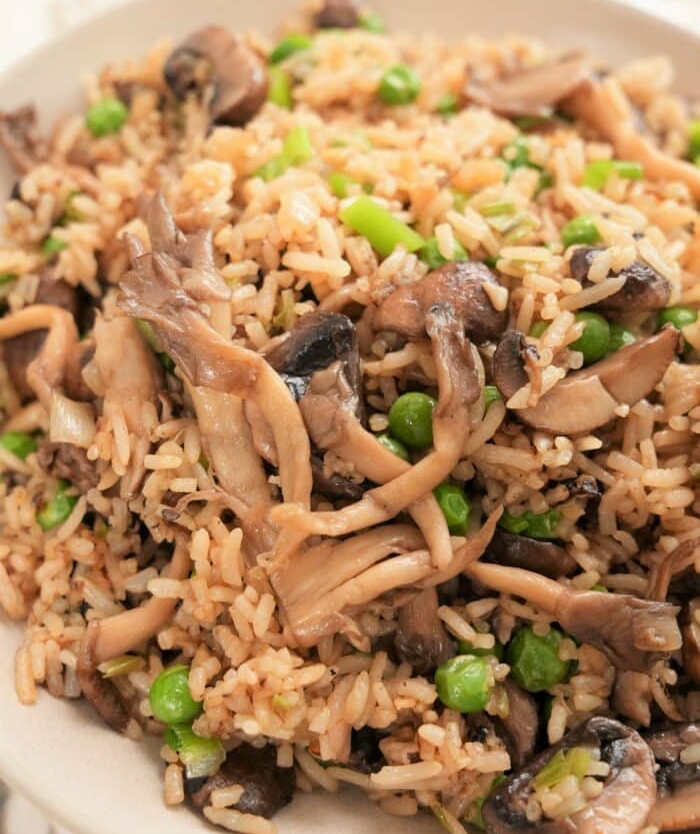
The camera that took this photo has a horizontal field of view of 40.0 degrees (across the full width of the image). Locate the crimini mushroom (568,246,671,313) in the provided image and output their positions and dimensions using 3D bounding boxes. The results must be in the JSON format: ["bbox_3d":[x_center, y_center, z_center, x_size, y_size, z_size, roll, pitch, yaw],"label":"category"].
[{"bbox_3d":[0.056,-0.028,0.200,0.021,0.013,0.017,1,59,-4],"label":"crimini mushroom"}]

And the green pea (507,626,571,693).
[{"bbox_3d":[0.031,0.040,0.158,0.010,0.010,0.010,6,60,0],"label":"green pea"}]

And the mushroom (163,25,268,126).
[{"bbox_3d":[-0.031,-0.079,0.222,0.024,0.018,0.019,6,60,0],"label":"mushroom"}]

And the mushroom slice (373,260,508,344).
[{"bbox_3d":[0.018,-0.022,0.188,0.026,0.015,0.013,5,39,-4],"label":"mushroom slice"}]

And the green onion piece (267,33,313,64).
[{"bbox_3d":[-0.014,-0.087,0.228,0.011,0.006,0.006,-19,63,-14],"label":"green onion piece"}]

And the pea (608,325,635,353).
[{"bbox_3d":[0.053,-0.014,0.193,0.009,0.009,0.009,1,59,-4],"label":"pea"}]

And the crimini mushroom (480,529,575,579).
[{"bbox_3d":[0.031,0.024,0.168,0.017,0.009,0.009,14,60,5],"label":"crimini mushroom"}]

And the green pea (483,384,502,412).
[{"bbox_3d":[0.026,-0.002,0.181,0.009,0.009,0.009,1,59,-4],"label":"green pea"}]

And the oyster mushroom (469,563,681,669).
[{"bbox_3d":[0.039,0.035,0.167,0.040,0.011,0.013,18,73,-7],"label":"oyster mushroom"}]

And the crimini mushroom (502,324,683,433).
[{"bbox_3d":[0.045,-0.007,0.180,0.033,0.014,0.016,-5,60,-6],"label":"crimini mushroom"}]

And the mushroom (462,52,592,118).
[{"bbox_3d":[0.043,-0.080,0.232,0.031,0.010,0.013,-17,62,-14],"label":"mushroom"}]

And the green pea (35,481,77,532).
[{"bbox_3d":[-0.053,0.016,0.176,0.009,0.009,0.009,1,59,-4],"label":"green pea"}]

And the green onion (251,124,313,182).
[{"bbox_3d":[-0.015,-0.057,0.210,0.015,0.006,0.007,-35,68,-21],"label":"green onion"}]

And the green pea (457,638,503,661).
[{"bbox_3d":[0.022,0.040,0.164,0.009,0.009,0.009,1,59,-4],"label":"green pea"}]

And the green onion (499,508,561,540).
[{"bbox_3d":[0.032,0.019,0.171,0.011,0.006,0.007,6,60,0],"label":"green onion"}]

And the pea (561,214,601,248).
[{"bbox_3d":[0.049,-0.039,0.203,0.009,0.009,0.009,6,60,0],"label":"pea"}]

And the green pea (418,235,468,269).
[{"bbox_3d":[0.019,-0.033,0.195,0.010,0.009,0.010,1,59,-4],"label":"green pea"}]

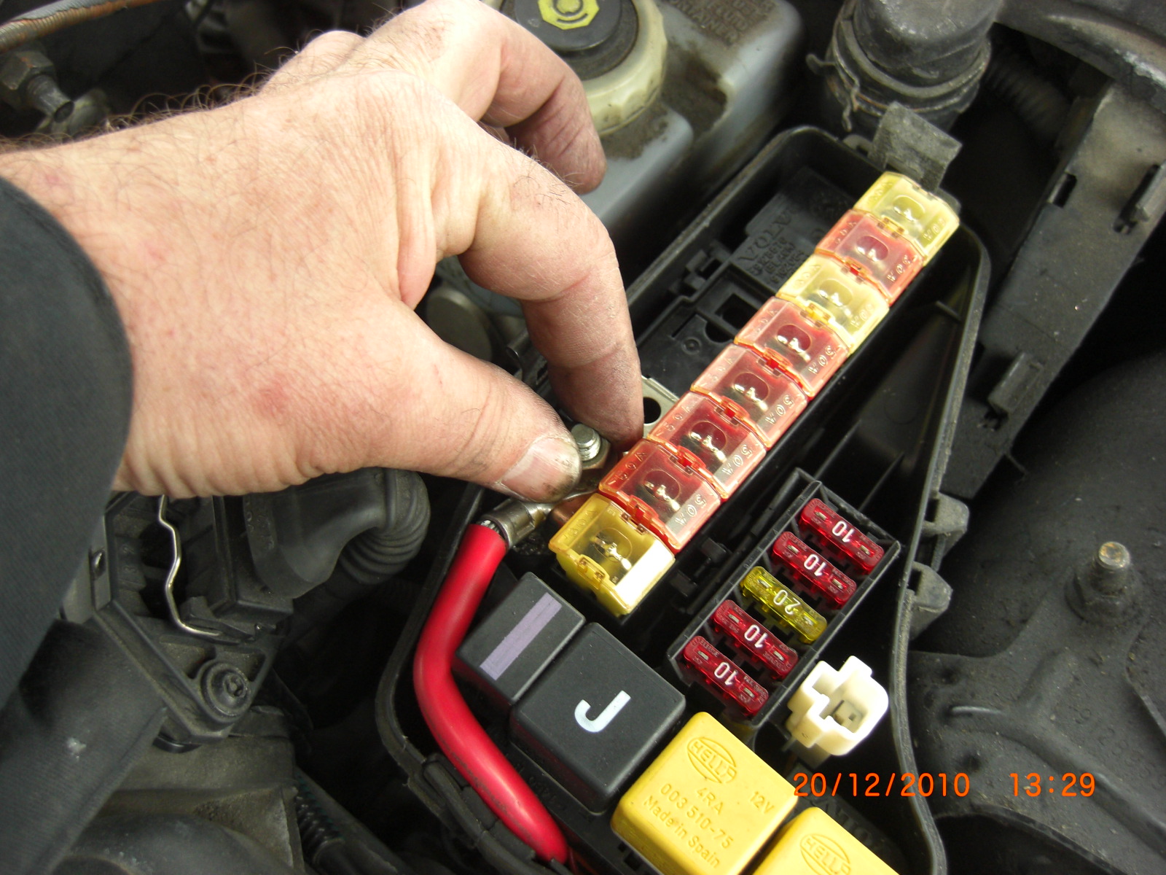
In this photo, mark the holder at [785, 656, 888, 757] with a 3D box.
[{"bbox_3d":[0.055,0.059,0.280,0.017,0.018,0.018,38,68,13],"label":"holder"}]

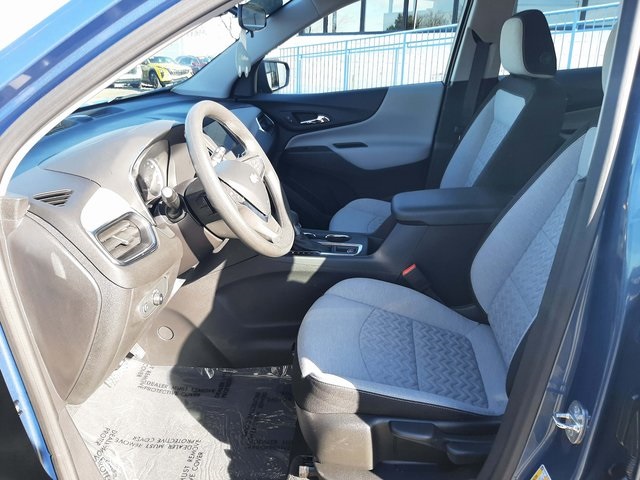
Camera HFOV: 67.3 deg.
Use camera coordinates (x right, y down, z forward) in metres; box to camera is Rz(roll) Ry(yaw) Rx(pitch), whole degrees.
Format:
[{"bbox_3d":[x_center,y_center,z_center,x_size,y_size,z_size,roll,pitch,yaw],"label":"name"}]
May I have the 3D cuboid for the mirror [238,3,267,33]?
[{"bbox_3d":[-0.180,-0.586,1.266,0.039,0.074,0.236,2,23,11],"label":"mirror"}]

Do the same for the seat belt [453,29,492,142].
[{"bbox_3d":[0.610,-0.591,1.892,0.118,0.414,0.059,0,23,6],"label":"seat belt"}]

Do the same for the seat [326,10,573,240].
[{"bbox_3d":[0.391,-0.292,1.744,0.788,0.946,0.532,0,23,6],"label":"seat"}]

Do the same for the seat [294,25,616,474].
[{"bbox_3d":[0.324,0.003,1.059,0.798,0.946,0.532,0,23,6],"label":"seat"}]

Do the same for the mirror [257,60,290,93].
[{"bbox_3d":[-0.216,-0.767,2.259,0.118,0.148,0.217,3,24,13],"label":"mirror"}]

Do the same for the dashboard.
[{"bbox_3d":[-0.510,-0.153,1.489,0.542,0.512,1.399,0,23,6],"label":"dashboard"}]

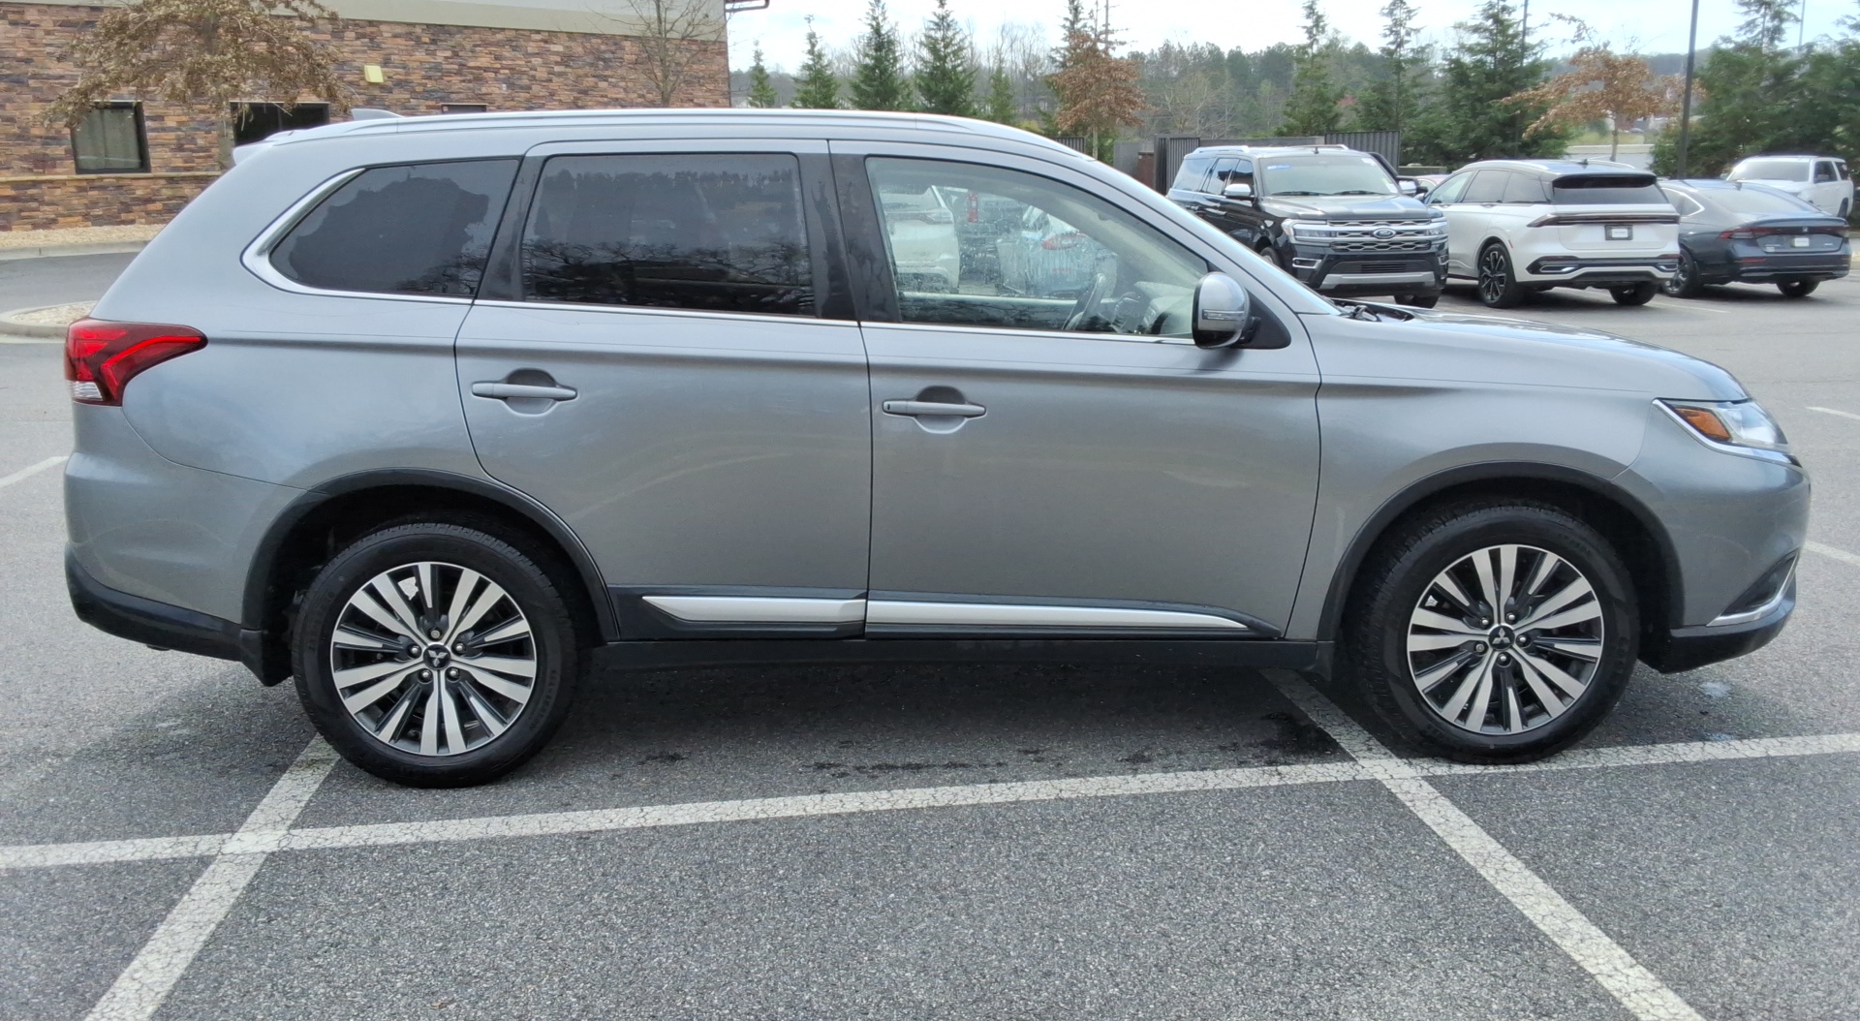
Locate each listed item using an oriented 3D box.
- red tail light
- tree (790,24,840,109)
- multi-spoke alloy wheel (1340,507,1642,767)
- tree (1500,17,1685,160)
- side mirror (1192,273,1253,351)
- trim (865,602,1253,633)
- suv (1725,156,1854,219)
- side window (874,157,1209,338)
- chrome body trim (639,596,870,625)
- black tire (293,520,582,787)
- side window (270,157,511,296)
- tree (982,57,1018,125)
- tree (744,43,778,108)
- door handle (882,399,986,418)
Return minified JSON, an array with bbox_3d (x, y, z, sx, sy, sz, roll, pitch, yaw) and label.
[{"bbox_3d":[-1.947,-0.374,3.706,0.430,0.215,0.260,-1,12,0],"label":"red tail light"},{"bbox_3d":[-4.367,-14.648,57.823,2.900,8.035,2.900,-1,12,0],"label":"tree"},{"bbox_3d":[1.435,0.301,3.861,0.700,0.690,0.230,-2,12,-3],"label":"multi-spoke alloy wheel"},{"bbox_3d":[14.137,-8.060,32.081,3.800,4.766,3.800,-1,12,0],"label":"tree"},{"bbox_3d":[0.678,-0.465,3.500,0.130,0.185,0.230,-1,12,0],"label":"side mirror"},{"bbox_3d":[0.323,0.259,3.736,0.956,0.075,0.030,-1,12,-1],"label":"trim"},{"bbox_3d":[19.200,-6.980,33.900,2.000,1.880,5.100,10,16,42],"label":"suv"},{"bbox_3d":[0.279,-0.640,3.663,0.850,0.460,0.070,-1,-8,0],"label":"side window"},{"bbox_3d":[-0.431,0.243,3.714,0.552,0.073,0.030,-1,12,-1],"label":"chrome body trim"},{"bbox_3d":[-1.230,0.350,3.838,0.700,0.690,0.230,-1,12,0],"label":"black tire"},{"bbox_3d":[-1.274,-0.672,3.611,0.575,0.340,0.060,0,-4,3],"label":"side window"},{"bbox_3d":[2.105,-10.877,44.732,1.700,4.963,1.700,-1,12,0],"label":"tree"},{"bbox_3d":[-5.489,-12.011,48.557,1.900,5.885,1.900,-1,12,0],"label":"tree"},{"bbox_3d":[0.010,-0.244,3.580,0.250,0.040,0.050,1,12,-1],"label":"door handle"}]

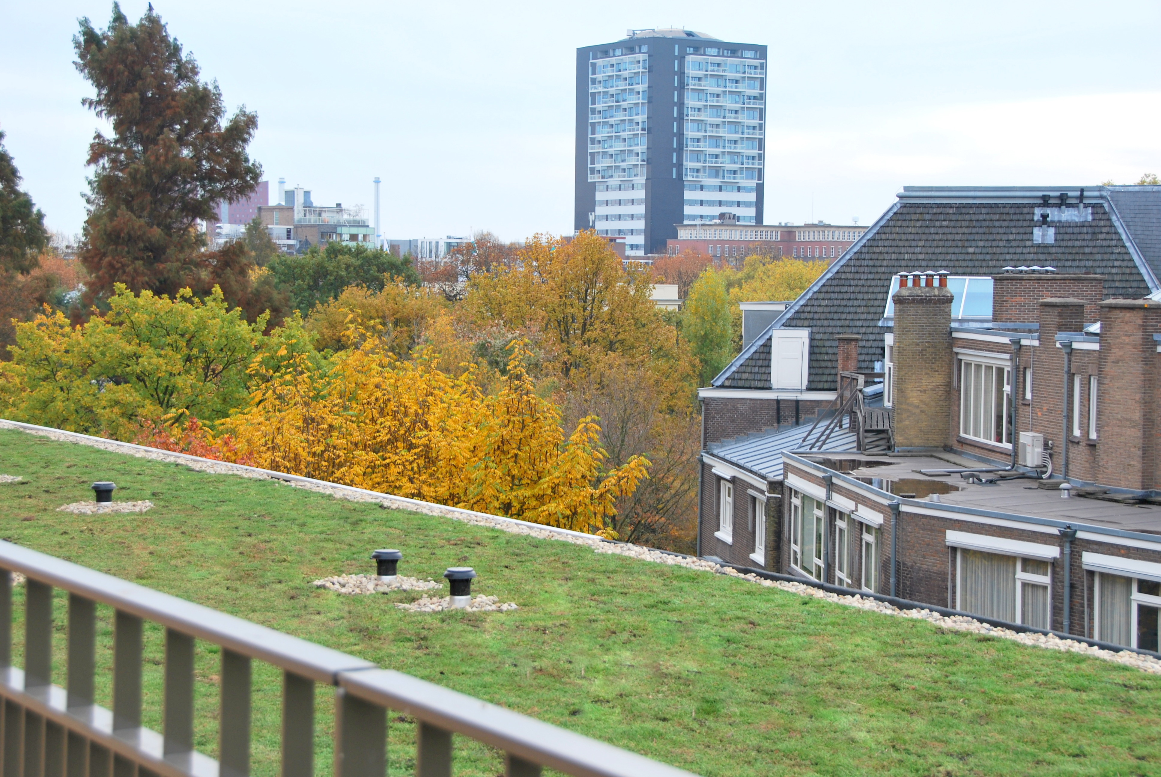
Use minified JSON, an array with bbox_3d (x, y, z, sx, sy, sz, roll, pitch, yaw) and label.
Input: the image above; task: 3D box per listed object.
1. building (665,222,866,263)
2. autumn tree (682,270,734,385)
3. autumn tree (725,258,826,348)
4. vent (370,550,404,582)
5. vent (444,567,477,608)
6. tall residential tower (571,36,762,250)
[{"bbox_3d":[40.505,-23.989,412.183,50.000,14.356,15.000,0,4,-15],"label":"building"},{"bbox_3d":[5.752,-0.405,98.357,3.200,10.224,3.200,1,4,0],"label":"autumn tree"},{"bbox_3d":[11.105,-1.984,118.374,7.500,10.719,7.500,1,4,0],"label":"autumn tree"},{"bbox_3d":[-1.181,1.086,13.000,0.190,0.210,0.190,1,4,0],"label":"vent"},{"bbox_3d":[-0.681,1.132,12.120,0.190,0.220,0.190,1,4,0],"label":"vent"},{"bbox_3d":[18.815,-47.896,451.695,28.464,55.963,29.623,-2,5,-31],"label":"tall residential tower"}]

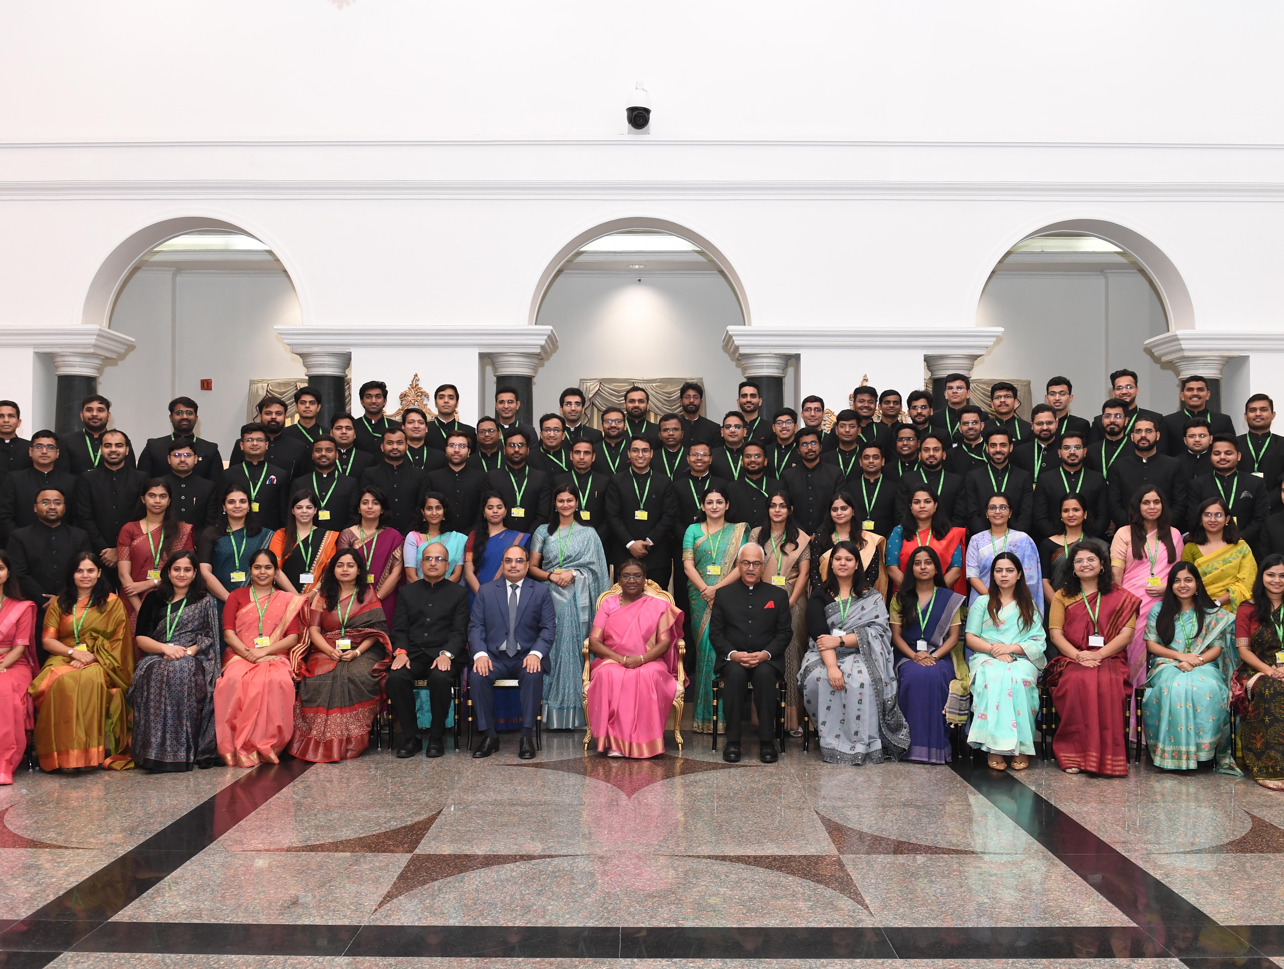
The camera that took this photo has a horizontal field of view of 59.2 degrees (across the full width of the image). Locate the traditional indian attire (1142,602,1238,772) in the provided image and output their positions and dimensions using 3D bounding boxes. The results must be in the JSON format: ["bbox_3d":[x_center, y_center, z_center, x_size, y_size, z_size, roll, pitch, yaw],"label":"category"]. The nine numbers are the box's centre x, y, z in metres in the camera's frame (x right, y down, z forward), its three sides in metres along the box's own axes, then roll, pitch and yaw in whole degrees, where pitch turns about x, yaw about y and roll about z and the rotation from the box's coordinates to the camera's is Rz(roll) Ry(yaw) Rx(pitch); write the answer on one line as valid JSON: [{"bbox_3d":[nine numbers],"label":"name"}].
[{"bbox_3d":[3.245,1.159,6.706,0.540,0.920,0.700,0,-1,18],"label":"traditional indian attire"}]

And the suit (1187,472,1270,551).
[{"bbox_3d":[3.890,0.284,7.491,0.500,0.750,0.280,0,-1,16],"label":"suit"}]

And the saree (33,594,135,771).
[{"bbox_3d":[-3.262,1.125,6.593,0.550,0.955,0.680,1,-2,-21],"label":"saree"}]

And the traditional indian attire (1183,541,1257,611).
[{"bbox_3d":[3.536,0.978,6.930,0.460,1.250,0.360,-1,-1,25],"label":"traditional indian attire"}]

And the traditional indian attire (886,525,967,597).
[{"bbox_3d":[1.844,0.934,7.328,0.530,1.365,0.340,0,-2,12],"label":"traditional indian attire"}]

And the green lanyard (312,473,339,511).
[{"bbox_3d":[-2.196,0.044,7.847,0.175,0.270,0.120,0,-1,-10],"label":"green lanyard"}]

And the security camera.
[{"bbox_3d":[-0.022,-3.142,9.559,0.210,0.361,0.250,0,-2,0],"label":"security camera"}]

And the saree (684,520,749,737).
[{"bbox_3d":[0.497,0.926,7.481,0.460,1.380,0.370,0,-1,0],"label":"saree"}]

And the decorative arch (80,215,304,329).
[{"bbox_3d":[-3.796,-1.791,9.748,1.860,0.950,0.420,0,-1,0],"label":"decorative arch"}]

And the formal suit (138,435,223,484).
[{"bbox_3d":[-3.296,0.396,8.092,0.590,1.510,0.330,1,-2,-18],"label":"formal suit"}]

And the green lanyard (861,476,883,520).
[{"bbox_3d":[1.627,0.095,7.996,0.160,0.310,0.120,0,-1,6],"label":"green lanyard"}]

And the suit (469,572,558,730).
[{"bbox_3d":[-0.820,1.052,7.079,0.550,0.930,0.600,0,-1,-5],"label":"suit"}]

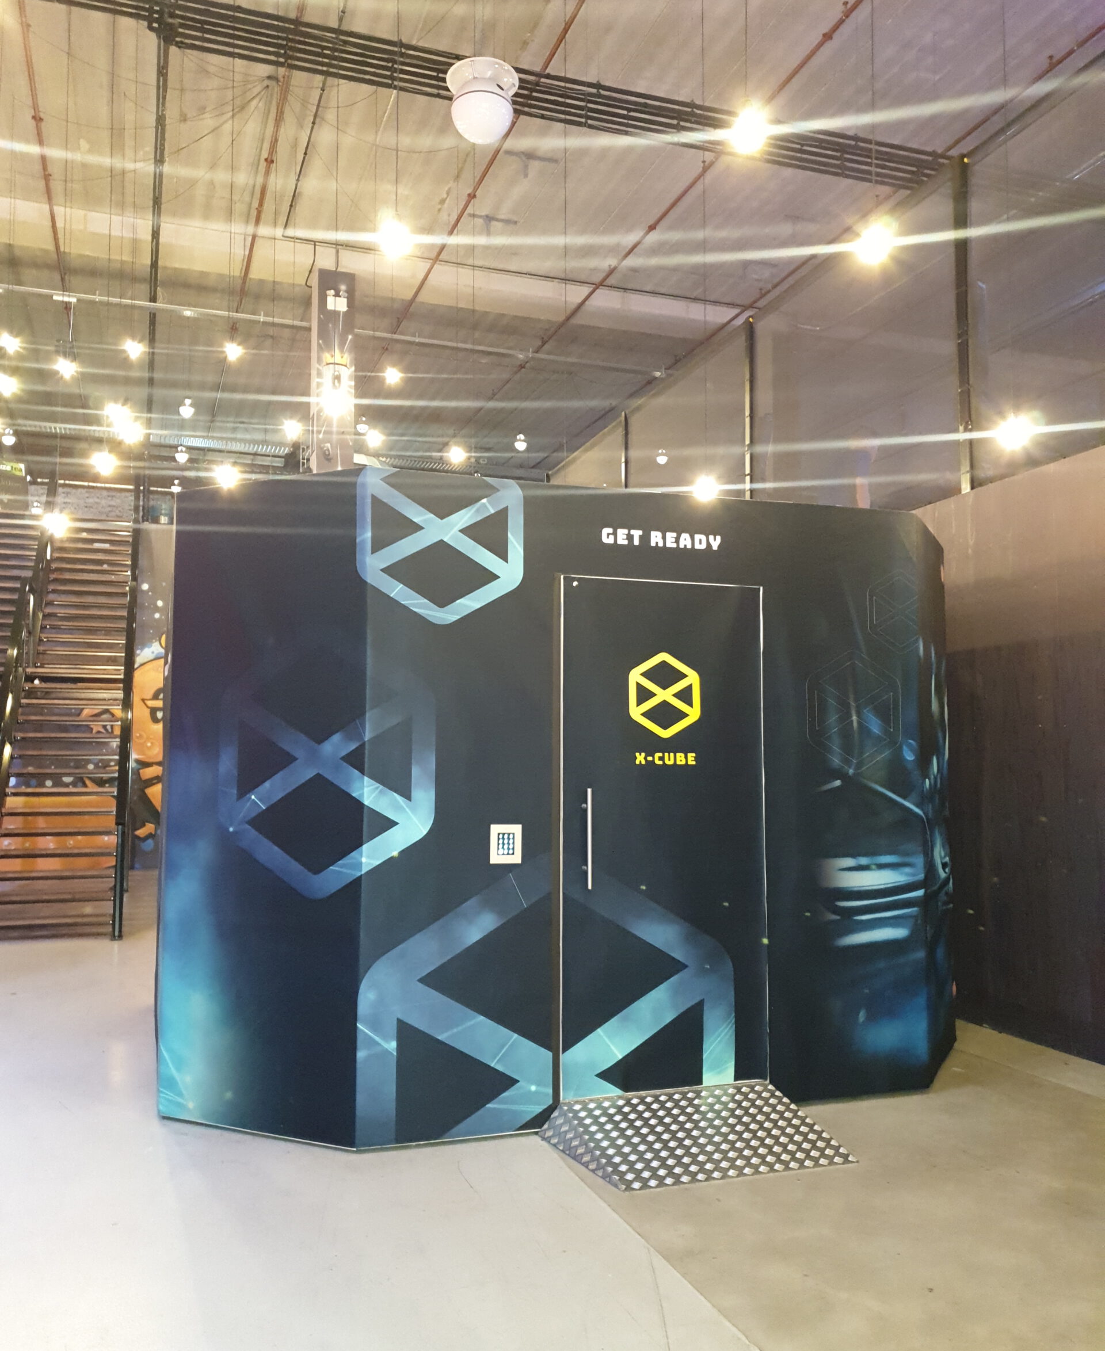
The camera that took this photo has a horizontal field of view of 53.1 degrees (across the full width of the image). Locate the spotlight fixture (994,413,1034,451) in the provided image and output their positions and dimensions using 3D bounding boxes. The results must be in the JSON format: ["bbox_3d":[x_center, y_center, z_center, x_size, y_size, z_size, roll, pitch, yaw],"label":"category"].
[{"bbox_3d":[1.647,-0.869,3.950,0.135,0.140,0.135,1,-4,-17],"label":"spotlight fixture"}]

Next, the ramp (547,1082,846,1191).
[{"bbox_3d":[0.552,1.698,4.118,1.065,0.102,0.637,1,-4,-17],"label":"ramp"}]

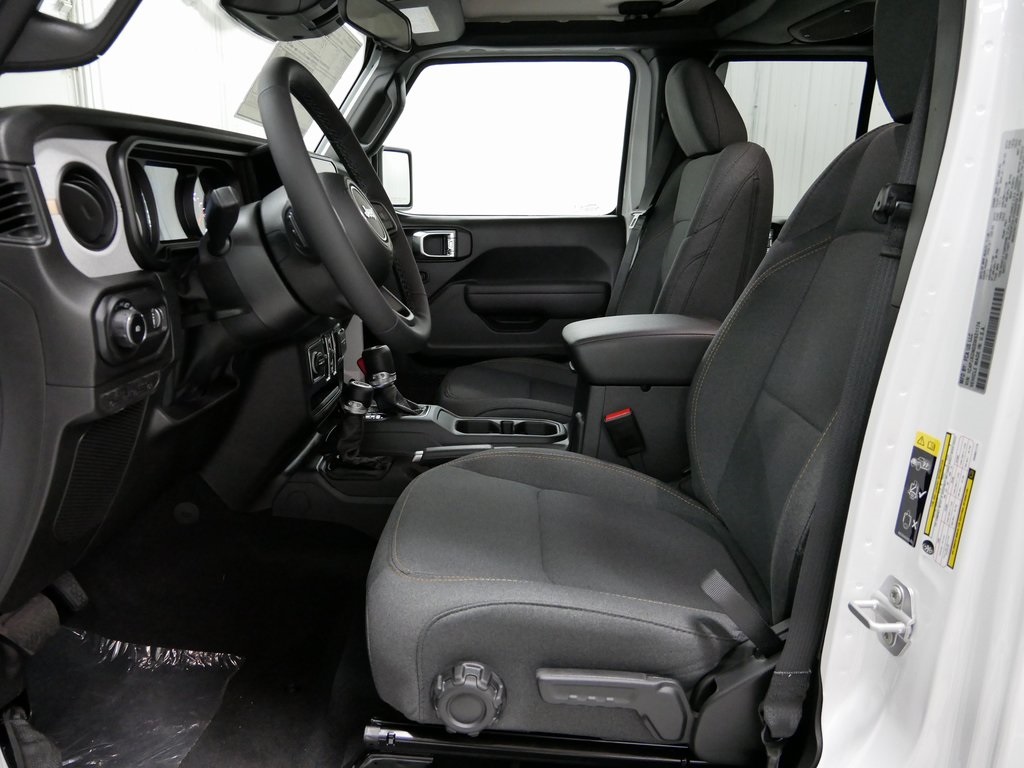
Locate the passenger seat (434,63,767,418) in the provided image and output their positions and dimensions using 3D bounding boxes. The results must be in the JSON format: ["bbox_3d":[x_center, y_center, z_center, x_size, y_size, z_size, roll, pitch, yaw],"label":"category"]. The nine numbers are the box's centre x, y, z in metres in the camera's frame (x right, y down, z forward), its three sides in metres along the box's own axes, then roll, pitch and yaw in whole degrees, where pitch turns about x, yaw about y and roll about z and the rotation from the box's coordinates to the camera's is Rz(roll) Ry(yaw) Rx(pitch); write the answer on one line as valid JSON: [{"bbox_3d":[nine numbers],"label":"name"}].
[{"bbox_3d":[0.184,-0.248,1.648,0.720,0.930,0.530,1,12,3],"label":"passenger seat"}]

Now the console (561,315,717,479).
[{"bbox_3d":[0.260,0.024,1.308,0.340,0.300,0.220,1,12,3],"label":"console"}]

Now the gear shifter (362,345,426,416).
[{"bbox_3d":[-0.228,-0.008,1.376,0.120,0.145,0.075,1,12,3],"label":"gear shifter"}]

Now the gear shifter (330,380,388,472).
[{"bbox_3d":[-0.274,0.069,1.276,0.105,0.170,0.080,1,12,3],"label":"gear shifter"}]

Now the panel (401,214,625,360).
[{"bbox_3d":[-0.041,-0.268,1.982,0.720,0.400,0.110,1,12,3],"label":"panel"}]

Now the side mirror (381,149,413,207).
[{"bbox_3d":[-0.375,-0.622,2.138,0.090,0.180,0.180,4,13,20],"label":"side mirror"}]

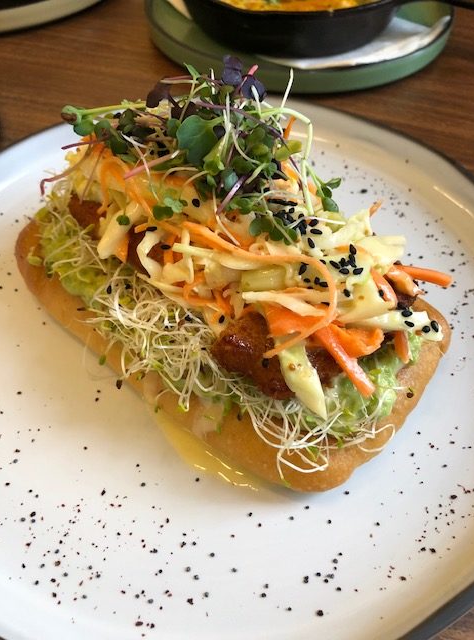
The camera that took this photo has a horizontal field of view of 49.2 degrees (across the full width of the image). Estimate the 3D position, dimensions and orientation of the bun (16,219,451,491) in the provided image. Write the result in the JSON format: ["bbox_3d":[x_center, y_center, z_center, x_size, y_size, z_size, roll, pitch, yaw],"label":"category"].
[{"bbox_3d":[-0.007,-0.011,0.209,0.166,0.036,0.096,35,60,23],"label":"bun"}]

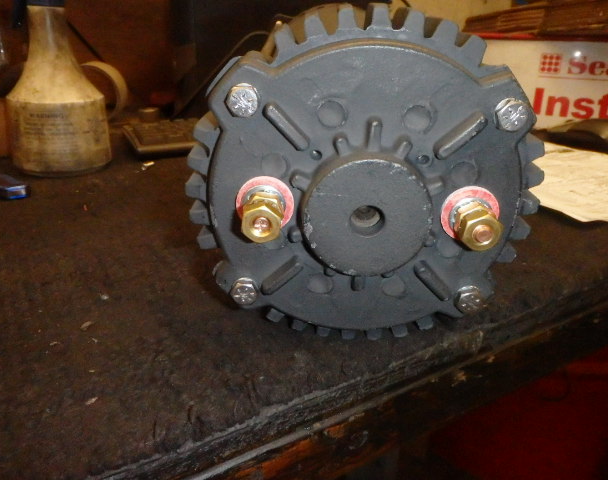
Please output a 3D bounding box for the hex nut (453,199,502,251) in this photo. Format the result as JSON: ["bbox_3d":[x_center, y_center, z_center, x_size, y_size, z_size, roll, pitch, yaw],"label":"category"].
[{"bbox_3d":[0.087,-0.008,0.260,0.019,0.020,0.022,4,26,0],"label":"hex nut"}]

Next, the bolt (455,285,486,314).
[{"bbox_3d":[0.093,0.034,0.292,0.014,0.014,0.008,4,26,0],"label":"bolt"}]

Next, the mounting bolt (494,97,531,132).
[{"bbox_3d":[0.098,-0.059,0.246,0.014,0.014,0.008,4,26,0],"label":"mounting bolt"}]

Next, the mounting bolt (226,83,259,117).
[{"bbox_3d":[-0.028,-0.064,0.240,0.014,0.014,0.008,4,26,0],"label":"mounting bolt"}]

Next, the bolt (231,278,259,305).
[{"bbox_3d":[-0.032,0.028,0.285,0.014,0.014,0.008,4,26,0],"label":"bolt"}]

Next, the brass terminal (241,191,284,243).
[{"bbox_3d":[-0.020,-0.013,0.253,0.019,0.020,0.022,4,26,0],"label":"brass terminal"}]

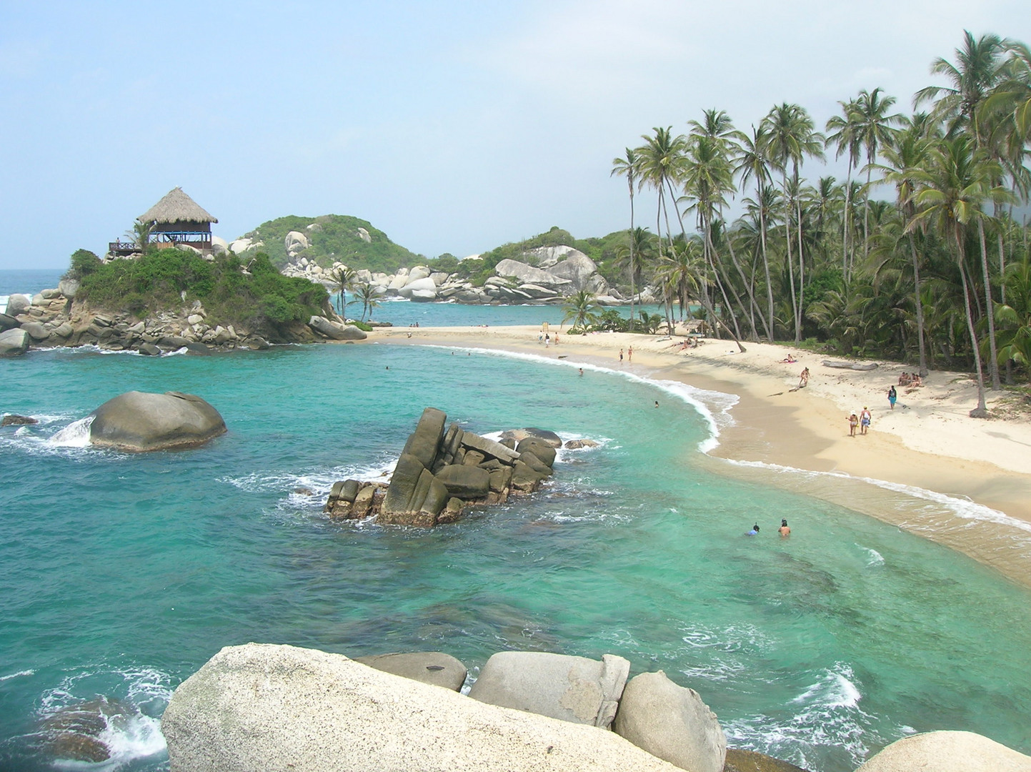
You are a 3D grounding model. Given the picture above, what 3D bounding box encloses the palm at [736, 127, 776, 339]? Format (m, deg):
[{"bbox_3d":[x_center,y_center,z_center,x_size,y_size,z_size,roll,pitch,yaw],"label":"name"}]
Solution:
[{"bbox_3d":[28.158,-17.491,116.941,5.400,24.690,5.400,1,7,13],"label":"palm"}]

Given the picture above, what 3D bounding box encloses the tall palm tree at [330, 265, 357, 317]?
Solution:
[{"bbox_3d":[-28.951,-15.887,170.000,4.280,8.620,4.400,0,7,0],"label":"tall palm tree"}]

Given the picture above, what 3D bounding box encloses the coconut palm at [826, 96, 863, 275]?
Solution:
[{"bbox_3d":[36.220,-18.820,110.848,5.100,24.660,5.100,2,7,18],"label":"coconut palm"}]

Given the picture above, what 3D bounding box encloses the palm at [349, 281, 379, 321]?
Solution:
[{"bbox_3d":[-24.985,-13.950,167.000,5.050,6.750,4.900,0,7,0],"label":"palm"}]

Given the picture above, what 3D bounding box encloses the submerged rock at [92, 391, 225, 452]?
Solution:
[{"bbox_3d":[-22.950,2.048,65.011,8.600,3.300,7.800,-3,7,-19],"label":"submerged rock"}]

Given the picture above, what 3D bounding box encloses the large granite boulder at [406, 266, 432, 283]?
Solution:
[{"bbox_3d":[-33.163,-37.740,346.000,8.440,6.800,7.500,0,7,0],"label":"large granite boulder"}]

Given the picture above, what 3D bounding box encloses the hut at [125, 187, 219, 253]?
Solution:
[{"bbox_3d":[-49.862,-24.439,149.146,12.000,9.740,11.600,-2,7,-18],"label":"hut"}]

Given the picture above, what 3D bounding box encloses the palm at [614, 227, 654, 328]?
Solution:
[{"bbox_3d":[17.884,-16.336,153.000,6.030,15.250,6.000,0,7,0],"label":"palm"}]

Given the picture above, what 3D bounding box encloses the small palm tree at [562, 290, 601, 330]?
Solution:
[{"bbox_3d":[9.849,-11.292,151.000,5.860,5.870,5.600,0,7,0],"label":"small palm tree"}]

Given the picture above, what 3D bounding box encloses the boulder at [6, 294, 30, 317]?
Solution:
[{"bbox_3d":[-69.162,-11.190,140.596,3.600,3.400,3.500,-4,8,-26],"label":"boulder"}]

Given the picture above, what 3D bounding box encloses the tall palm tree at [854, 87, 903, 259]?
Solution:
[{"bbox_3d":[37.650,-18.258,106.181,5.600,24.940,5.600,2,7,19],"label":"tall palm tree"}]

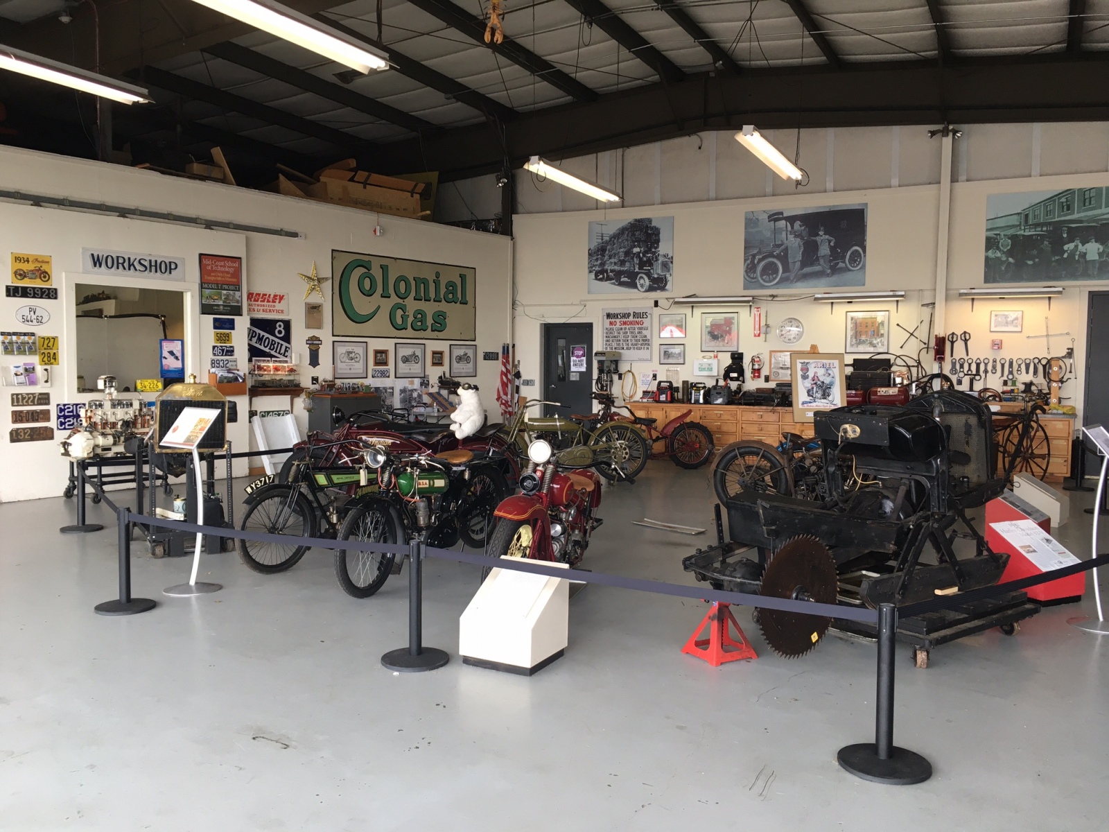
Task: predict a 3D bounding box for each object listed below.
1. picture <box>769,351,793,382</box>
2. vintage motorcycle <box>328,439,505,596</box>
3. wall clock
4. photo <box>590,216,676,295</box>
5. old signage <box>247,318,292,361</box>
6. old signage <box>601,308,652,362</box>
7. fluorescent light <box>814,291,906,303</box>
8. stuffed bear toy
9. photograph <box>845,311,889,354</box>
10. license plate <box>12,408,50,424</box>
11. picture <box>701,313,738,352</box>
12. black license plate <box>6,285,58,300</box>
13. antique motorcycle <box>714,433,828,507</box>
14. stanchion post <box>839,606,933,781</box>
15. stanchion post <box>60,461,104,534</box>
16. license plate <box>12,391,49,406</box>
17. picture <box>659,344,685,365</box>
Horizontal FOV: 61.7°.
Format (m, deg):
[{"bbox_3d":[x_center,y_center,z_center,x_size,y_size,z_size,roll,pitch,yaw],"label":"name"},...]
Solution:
[{"bbox_3d":[3.529,-0.739,13.787,0.663,0.458,0.025,2,4,27],"label":"picture"},{"bbox_3d":[-0.856,0.633,6.491,0.700,0.970,2.060,2,4,25],"label":"vintage motorcycle"},{"bbox_3d":[3.506,-1.260,13.757,0.401,0.395,0.050,2,4,27],"label":"wall clock"},{"bbox_3d":[1.273,-2.667,15.457,1.510,1.220,0.025,2,4,26],"label":"photo"},{"bbox_3d":[-3.813,-0.984,12.221,0.020,0.610,0.914,3,4,36],"label":"old signage"},{"bbox_3d":[1.211,-1.349,15.485,0.923,0.912,0.020,2,4,28],"label":"old signage"},{"bbox_3d":[4.339,-1.675,13.197,1.222,0.115,0.180,2,4,27],"label":"fluorescent light"},{"bbox_3d":[-0.806,-0.040,8.600,0.320,0.510,0.280,0,3,-13],"label":"stuffed bear toy"},{"bbox_3d":[4.659,-1.246,13.845,0.605,0.630,0.030,2,4,26],"label":"photograph"},{"bbox_3d":[-5.588,0.007,9.926,0.015,0.138,0.393,3,4,36],"label":"license plate"},{"bbox_3d":[2.642,-1.339,14.838,0.607,0.625,0.030,2,4,26],"label":"picture"},{"bbox_3d":[-5.523,-1.304,9.825,0.015,0.120,0.515,3,4,37],"label":"black license plate"},{"bbox_3d":[2.544,0.513,8.551,2.200,1.020,0.720,2,4,24],"label":"antique motorcycle"},{"bbox_3d":[1.224,0.993,3.429,0.335,0.603,0.335,2,4,28],"label":"stanchion post"},{"bbox_3d":[-4.158,0.701,8.140,0.335,0.603,0.335,2,4,28],"label":"stanchion post"},{"bbox_3d":[-5.387,-0.169,9.562,0.010,0.131,0.378,3,4,37],"label":"license plate"},{"bbox_3d":[1.923,-1.001,15.120,0.449,0.334,0.030,2,4,28],"label":"picture"}]

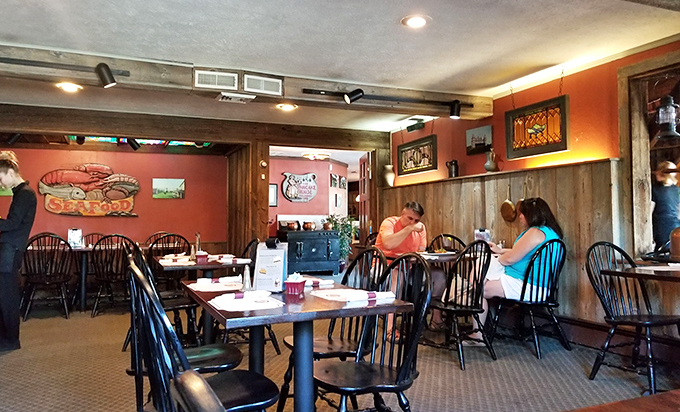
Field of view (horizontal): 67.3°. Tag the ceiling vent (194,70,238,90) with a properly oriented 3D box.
[{"bbox_3d":[-1.061,-1.081,4.407,0.365,0.147,0.030,0,-2,-23],"label":"ceiling vent"}]

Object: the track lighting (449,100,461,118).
[{"bbox_3d":[1.194,-0.989,5.280,0.105,0.190,0.115,0,-2,0],"label":"track lighting"}]

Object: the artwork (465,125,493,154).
[{"bbox_3d":[1.544,-0.724,5.665,0.030,0.294,0.445,0,-2,-24],"label":"artwork"}]

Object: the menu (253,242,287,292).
[{"bbox_3d":[-0.343,0.294,2.548,0.155,0.260,0.075,-1,-2,20],"label":"menu"}]

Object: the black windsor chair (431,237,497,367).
[{"bbox_3d":[0.898,0.730,4.032,0.460,0.925,0.530,0,-2,-34],"label":"black windsor chair"}]

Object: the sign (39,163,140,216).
[{"bbox_3d":[-3.449,-0.220,7.091,1.266,0.742,0.060,0,-2,-24],"label":"sign"}]

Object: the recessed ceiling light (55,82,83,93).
[{"bbox_3d":[-2.664,-1.159,5.038,0.220,0.040,0.220,0,-2,-23],"label":"recessed ceiling light"}]

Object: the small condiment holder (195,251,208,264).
[{"bbox_3d":[-1.113,0.424,4.120,0.080,0.066,0.078,0,-2,-19],"label":"small condiment holder"}]

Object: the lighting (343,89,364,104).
[{"bbox_3d":[0.126,-1.019,4.754,0.165,0.090,0.090,-30,9,-19],"label":"lighting"}]

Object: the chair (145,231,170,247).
[{"bbox_3d":[-2.408,0.845,6.990,0.460,0.940,0.530,0,-2,-24],"label":"chair"}]

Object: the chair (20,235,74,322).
[{"bbox_3d":[-3.392,0.802,5.960,0.460,0.940,0.530,0,-2,-24],"label":"chair"}]

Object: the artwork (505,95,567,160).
[{"bbox_3d":[1.897,-0.739,4.964,0.050,0.495,0.800,0,-2,-23],"label":"artwork"}]

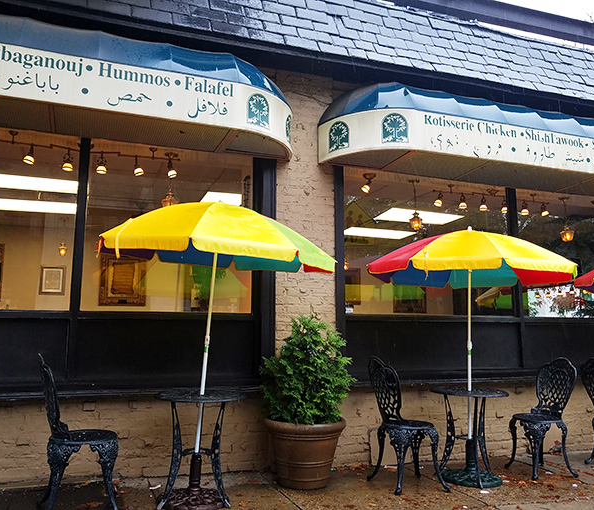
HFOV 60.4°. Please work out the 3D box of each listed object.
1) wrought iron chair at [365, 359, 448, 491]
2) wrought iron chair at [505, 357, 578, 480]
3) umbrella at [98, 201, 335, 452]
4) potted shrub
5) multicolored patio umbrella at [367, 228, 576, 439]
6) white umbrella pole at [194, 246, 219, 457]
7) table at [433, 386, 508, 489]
[{"bbox_3d":[0.768,1.196,3.697,0.512,0.890,0.419,3,-10,-16],"label":"wrought iron chair"},{"bbox_3d":[1.933,1.259,4.060,0.512,0.880,0.419,3,-10,-16],"label":"wrought iron chair"},{"bbox_3d":[-0.587,0.469,3.420,1.584,1.676,1.584,6,-5,-15],"label":"umbrella"},{"bbox_3d":[0.054,1.044,3.828,0.693,1.232,0.683,0,-9,0],"label":"potted shrub"},{"bbox_3d":[1.333,0.595,3.959,1.573,1.623,1.573,4,-7,-16],"label":"multicolored patio umbrella"},{"bbox_3d":[-0.598,0.594,3.409,0.033,1.423,0.033,6,-5,-15],"label":"white umbrella pole"},{"bbox_3d":[1.306,1.348,3.864,0.600,0.642,0.600,3,-10,-16],"label":"table"}]

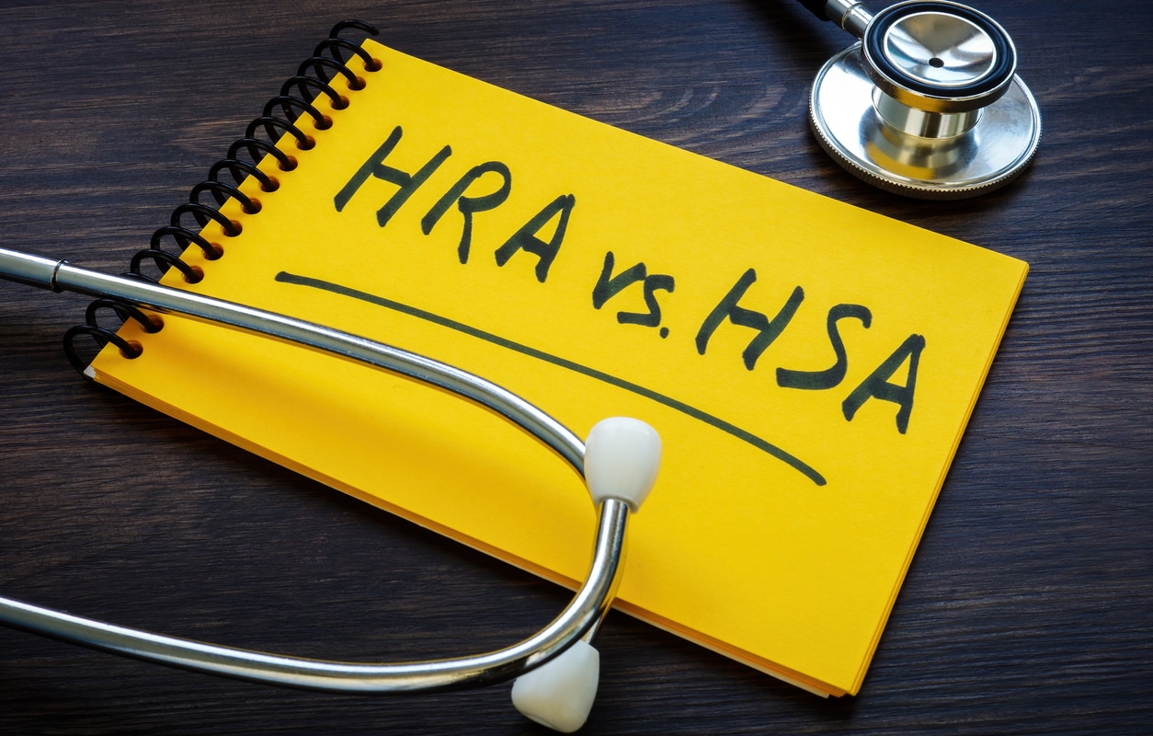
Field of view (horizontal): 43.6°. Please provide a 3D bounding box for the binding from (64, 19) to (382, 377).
[{"bbox_3d":[-0.066,-0.036,0.283,0.013,0.013,0.098,21,57,15],"label":"binding"}]

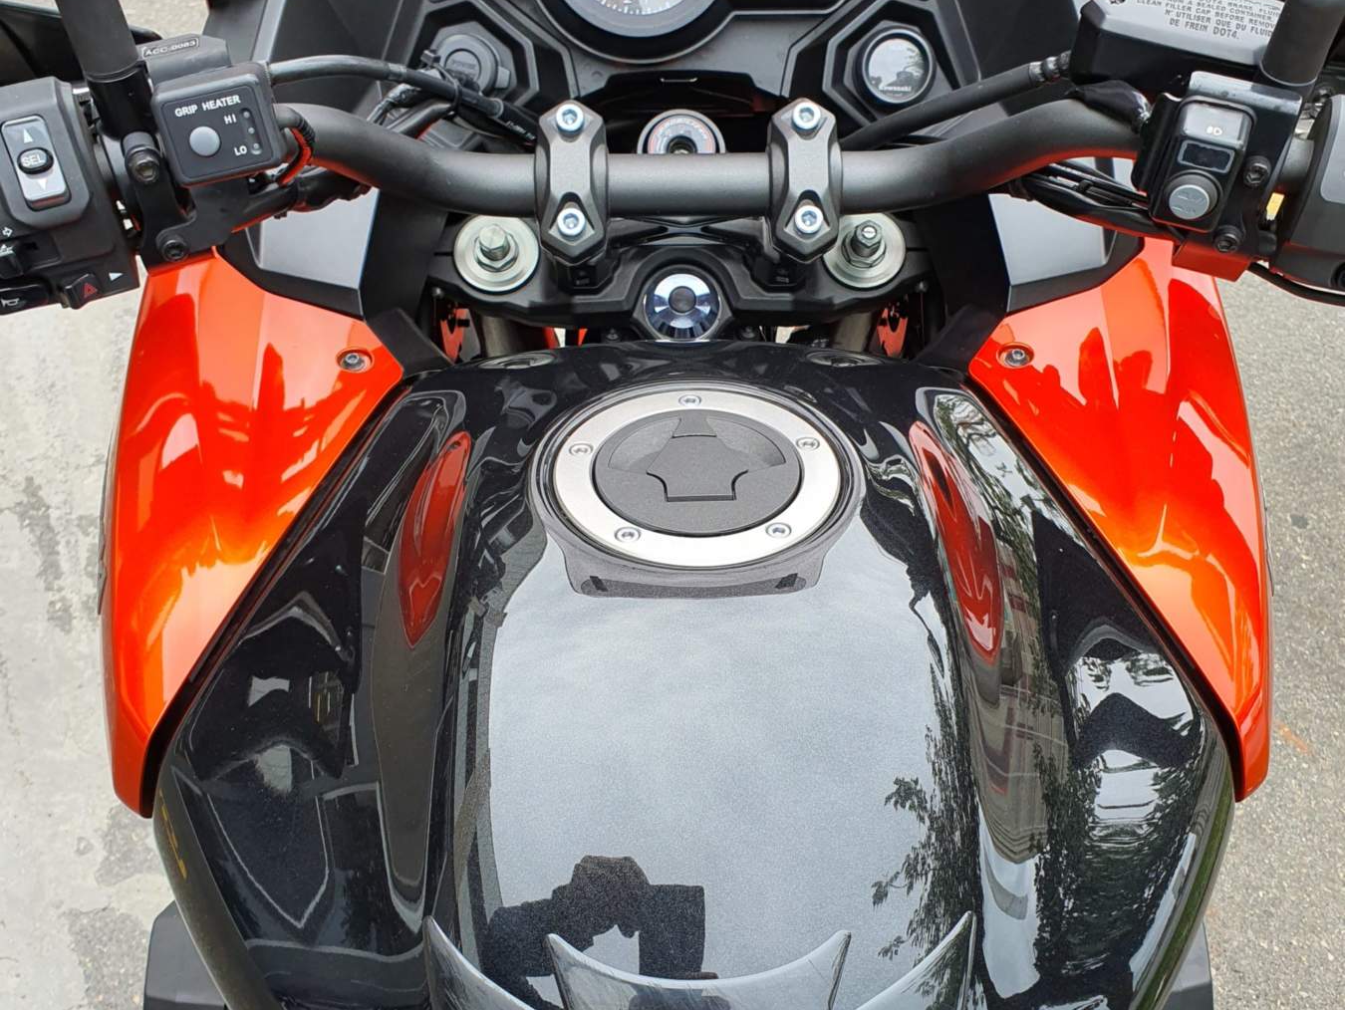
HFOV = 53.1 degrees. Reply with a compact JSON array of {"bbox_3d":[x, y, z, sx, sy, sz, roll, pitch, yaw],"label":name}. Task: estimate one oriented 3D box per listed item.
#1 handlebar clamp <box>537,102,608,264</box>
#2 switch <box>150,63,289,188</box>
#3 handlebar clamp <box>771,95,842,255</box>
[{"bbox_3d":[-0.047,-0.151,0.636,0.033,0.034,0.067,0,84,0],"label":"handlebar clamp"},{"bbox_3d":[-0.186,-0.157,0.557,0.045,0.039,0.026,-14,25,-5],"label":"switch"},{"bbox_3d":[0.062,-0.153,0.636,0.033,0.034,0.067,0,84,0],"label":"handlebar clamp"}]

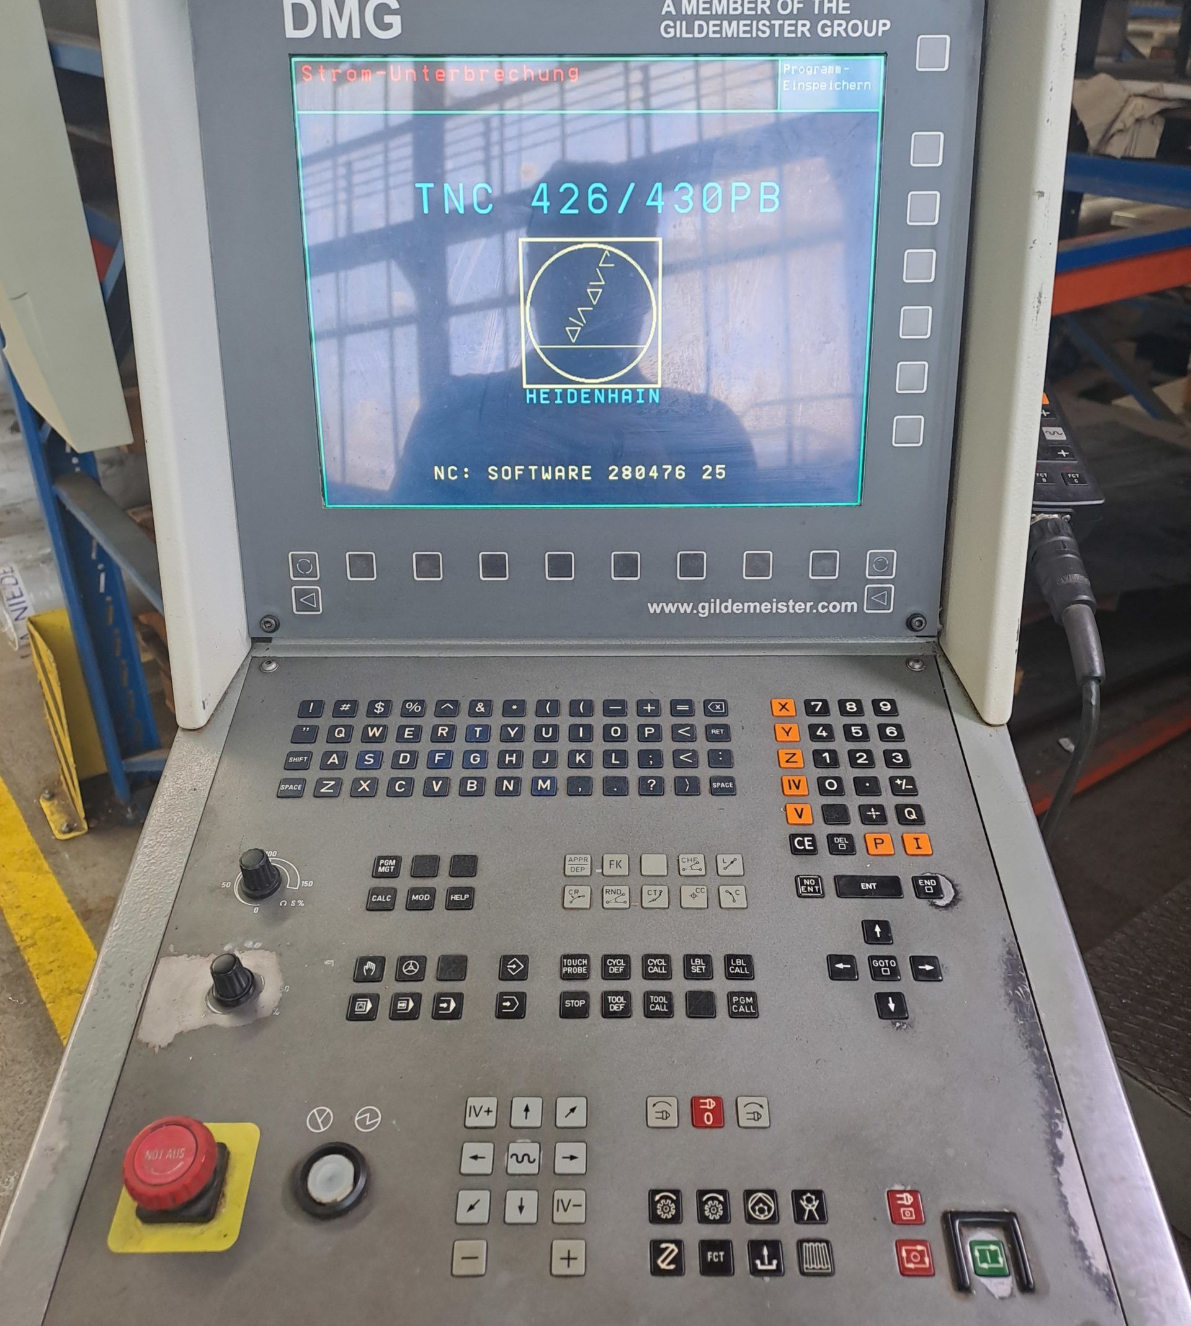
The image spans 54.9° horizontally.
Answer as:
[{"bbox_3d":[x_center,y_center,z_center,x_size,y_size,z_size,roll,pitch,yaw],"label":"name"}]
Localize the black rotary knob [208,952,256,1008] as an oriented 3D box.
[{"bbox_3d":[-0.166,0.142,0.518,0.020,0.020,0.020,0,45,1],"label":"black rotary knob"}]

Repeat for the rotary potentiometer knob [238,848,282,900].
[{"bbox_3d":[-0.165,0.102,0.561,0.020,0.019,0.020,0,44,1],"label":"rotary potentiometer knob"}]

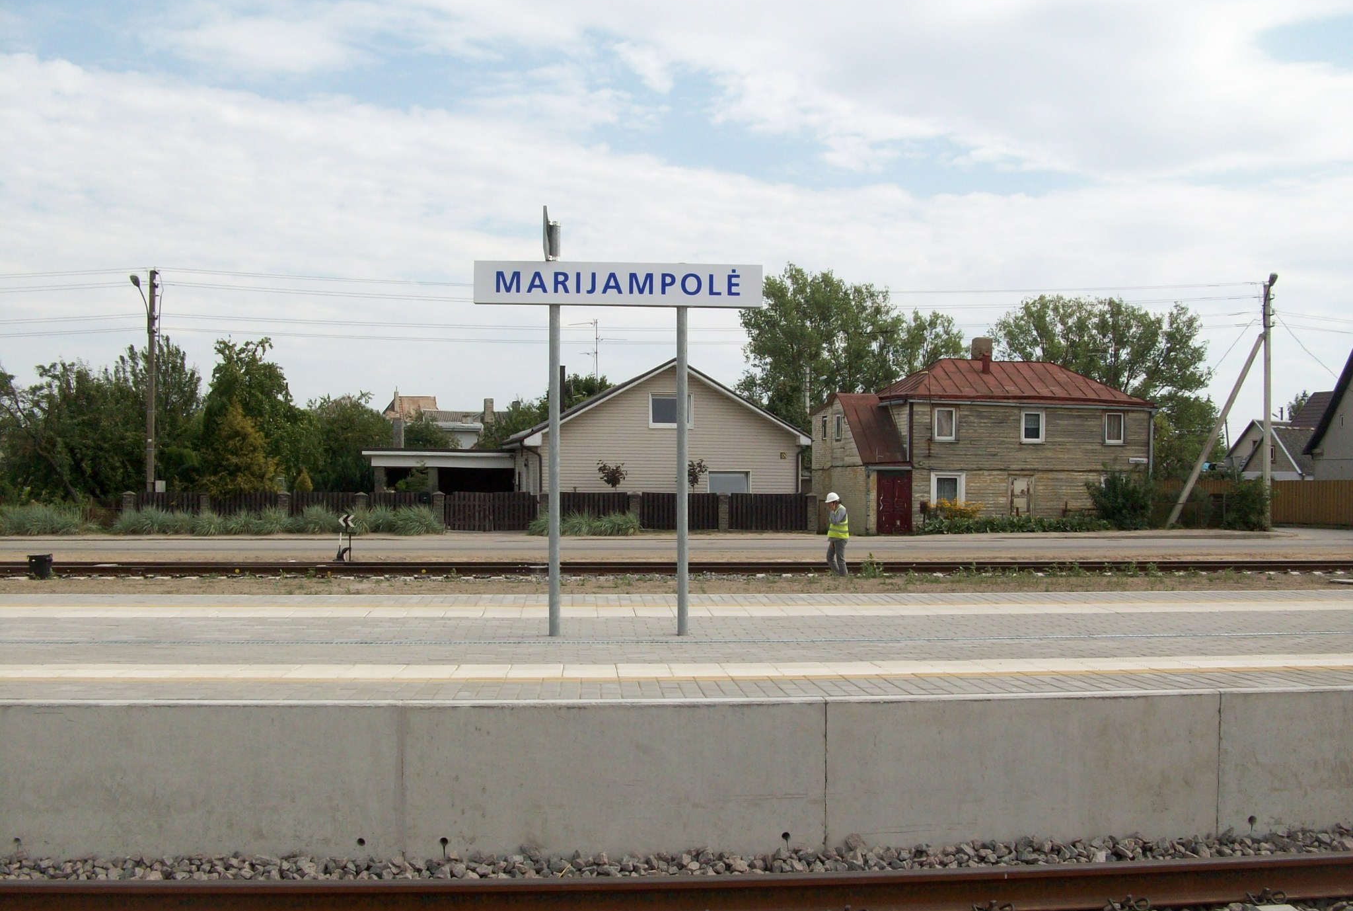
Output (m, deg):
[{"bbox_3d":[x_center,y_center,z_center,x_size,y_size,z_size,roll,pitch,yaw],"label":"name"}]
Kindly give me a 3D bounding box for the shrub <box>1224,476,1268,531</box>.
[{"bbox_3d":[21.270,1.820,49.600,1.700,2.050,1.600,0,-1,-4],"label":"shrub"}]

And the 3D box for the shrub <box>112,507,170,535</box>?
[{"bbox_3d":[-18.954,2.299,47.000,2.100,1.000,1.400,0,-1,-4],"label":"shrub"}]

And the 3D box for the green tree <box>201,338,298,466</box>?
[{"bbox_3d":[-17.696,-0.964,55.000,4.100,7.830,4.000,0,-1,-4],"label":"green tree"}]

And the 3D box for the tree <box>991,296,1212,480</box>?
[{"bbox_3d":[22.500,-2.500,70.000,11.600,11.600,10.000,0,-1,-4],"label":"tree"}]

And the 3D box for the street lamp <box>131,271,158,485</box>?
[{"bbox_3d":[-19.000,-2.000,47.500,1.000,9.300,0.800,0,-1,-4],"label":"street lamp"}]

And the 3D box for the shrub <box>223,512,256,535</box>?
[{"bbox_3d":[-14.650,2.270,44.600,1.150,0.800,1.100,0,-1,-4],"label":"shrub"}]

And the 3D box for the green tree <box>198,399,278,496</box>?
[{"bbox_3d":[-15.750,0.320,47.700,2.900,4.700,2.800,0,-1,-4],"label":"green tree"}]

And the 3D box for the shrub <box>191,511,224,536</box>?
[{"bbox_3d":[-16.580,2.430,47.000,1.150,0.880,1.100,0,-1,-4],"label":"shrub"}]

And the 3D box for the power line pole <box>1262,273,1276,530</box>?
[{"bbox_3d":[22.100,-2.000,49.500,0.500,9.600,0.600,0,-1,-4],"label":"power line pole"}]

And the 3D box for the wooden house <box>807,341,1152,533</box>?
[{"bbox_3d":[12.316,-0.837,53.832,11.770,7.740,6.900,0,-1,-11],"label":"wooden house"}]

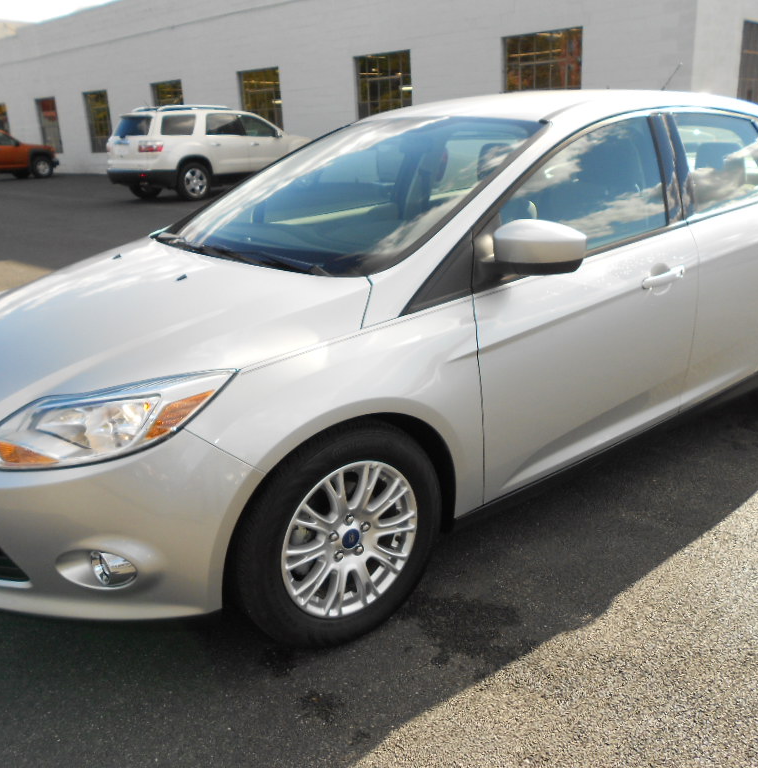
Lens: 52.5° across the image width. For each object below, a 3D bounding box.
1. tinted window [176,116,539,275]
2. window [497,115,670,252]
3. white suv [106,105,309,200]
[{"bbox_3d":[-0.163,-0.726,2.842,1.020,0.130,1.440,-42,34,-21],"label":"tinted window"},{"bbox_3d":[0.684,-0.656,2.563,0.930,0.450,0.070,-16,0,-34],"label":"window"},{"bbox_3d":[-3.552,-5.316,17.568,2.000,1.850,5.100,13,25,41],"label":"white suv"}]

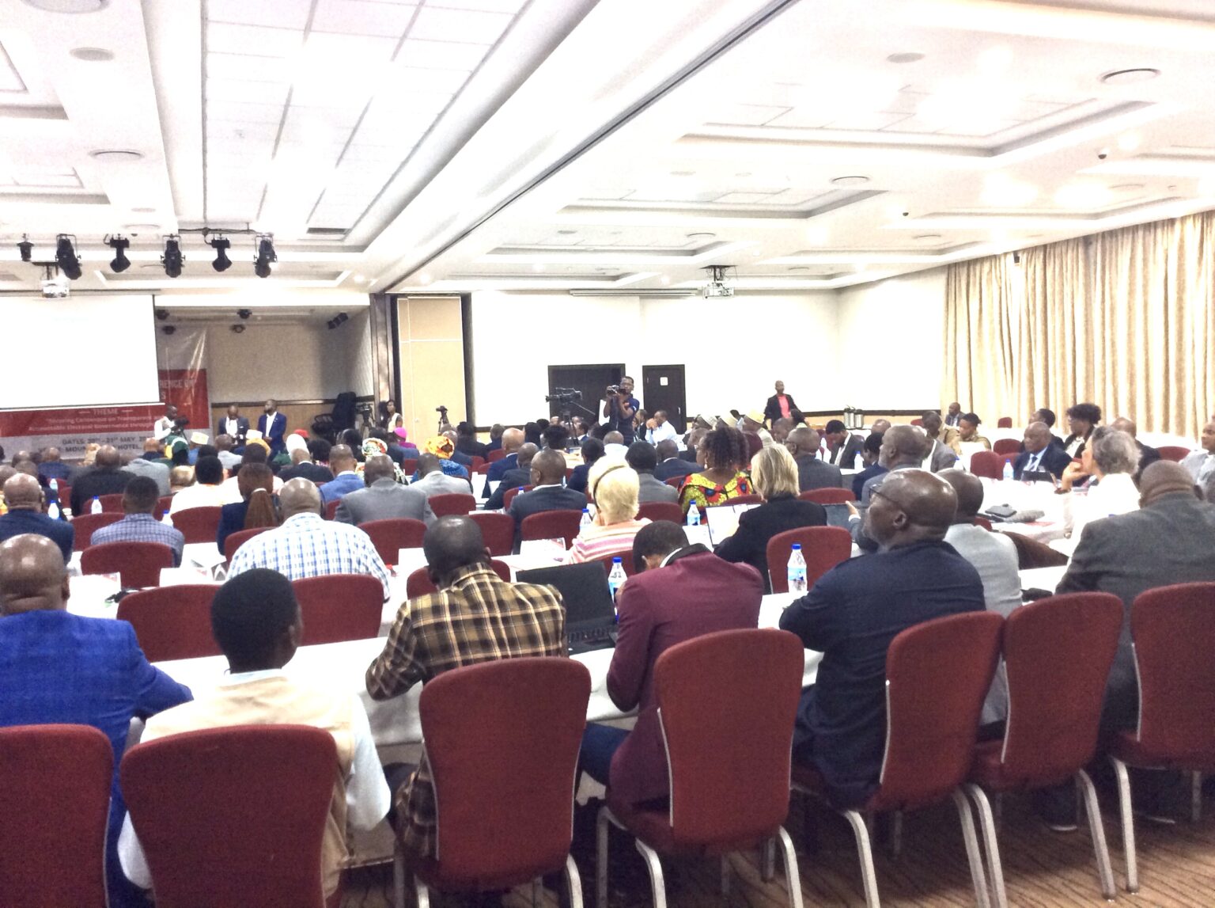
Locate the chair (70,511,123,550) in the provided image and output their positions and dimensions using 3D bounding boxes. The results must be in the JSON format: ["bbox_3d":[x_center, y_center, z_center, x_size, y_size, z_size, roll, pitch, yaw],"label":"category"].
[{"bbox_3d":[-3.584,0.868,8.057,0.460,0.930,0.570,-3,3,-20],"label":"chair"}]

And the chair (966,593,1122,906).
[{"bbox_3d":[1.278,0.873,3.543,0.460,0.910,0.600,-3,3,-20],"label":"chair"}]

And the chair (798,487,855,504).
[{"bbox_3d":[1.414,0.681,7.793,0.450,0.910,0.580,-3,3,-20],"label":"chair"}]

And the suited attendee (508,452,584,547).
[{"bbox_3d":[-0.336,0.597,7.069,0.540,1.270,0.800,-3,3,-27],"label":"suited attendee"}]

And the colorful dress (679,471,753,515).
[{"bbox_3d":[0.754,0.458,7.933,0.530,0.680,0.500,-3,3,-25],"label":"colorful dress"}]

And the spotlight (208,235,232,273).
[{"bbox_3d":[-5.042,-2.607,14.600,0.300,0.480,0.300,-3,3,-20],"label":"spotlight"}]

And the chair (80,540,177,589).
[{"bbox_3d":[-2.512,0.898,5.982,0.445,0.910,0.570,-3,3,-20],"label":"chair"}]

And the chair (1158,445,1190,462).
[{"bbox_3d":[5.063,0.396,10.477,0.570,0.910,0.445,-3,3,-20],"label":"chair"}]

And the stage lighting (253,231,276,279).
[{"bbox_3d":[-4.095,-2.356,13.384,0.270,0.520,0.380,-4,3,-34],"label":"stage lighting"}]

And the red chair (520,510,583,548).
[{"bbox_3d":[-0.368,0.775,6.833,0.445,0.910,0.570,-3,3,-20],"label":"red chair"}]

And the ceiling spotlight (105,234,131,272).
[{"bbox_3d":[-4.979,-2.036,11.400,0.270,0.400,0.300,-3,3,-20],"label":"ceiling spotlight"}]

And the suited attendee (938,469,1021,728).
[{"bbox_3d":[1.154,0.685,3.901,0.520,1.290,0.800,-3,3,-20],"label":"suited attendee"}]

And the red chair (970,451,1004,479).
[{"bbox_3d":[3.437,0.444,10.814,0.570,0.910,0.445,-3,3,-20],"label":"red chair"}]

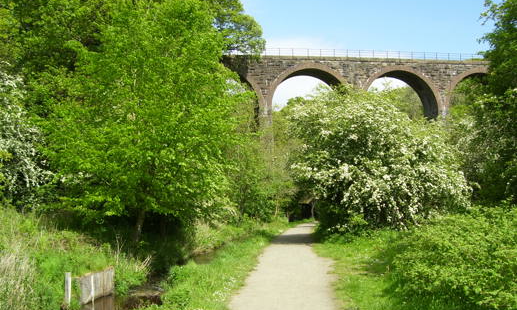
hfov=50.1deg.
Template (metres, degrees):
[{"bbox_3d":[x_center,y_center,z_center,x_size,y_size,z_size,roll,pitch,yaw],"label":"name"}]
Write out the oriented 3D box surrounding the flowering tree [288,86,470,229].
[{"bbox_3d":[4.379,0.109,20.000,6.500,5.200,5.800,0,-3,0],"label":"flowering tree"}]

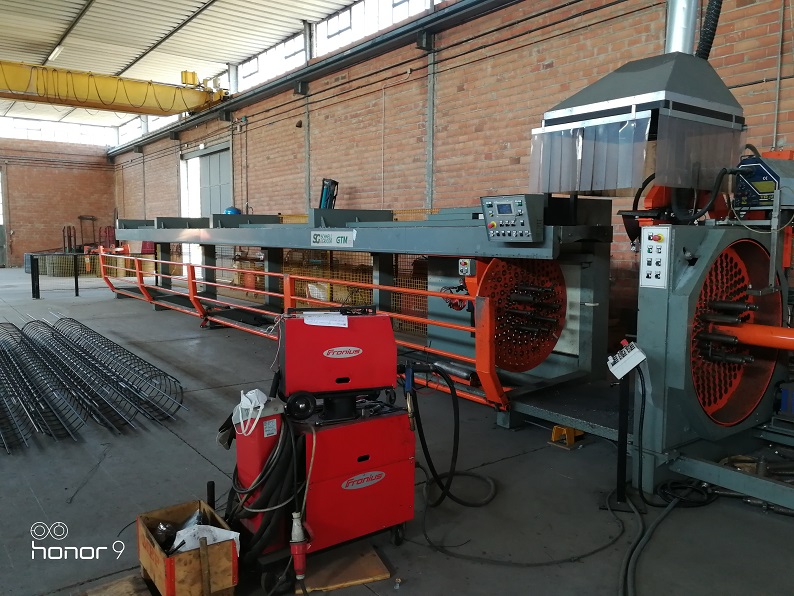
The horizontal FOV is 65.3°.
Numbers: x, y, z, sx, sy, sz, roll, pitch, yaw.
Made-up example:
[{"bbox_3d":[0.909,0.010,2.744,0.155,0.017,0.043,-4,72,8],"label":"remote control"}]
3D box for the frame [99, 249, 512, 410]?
[{"bbox_3d":[-3.132,-0.074,10.108,0.440,1.030,12.900,-5,8,-37],"label":"frame"}]

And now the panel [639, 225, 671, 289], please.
[{"bbox_3d":[1.593,-0.252,3.790,0.060,0.385,0.190,-5,8,-37],"label":"panel"}]

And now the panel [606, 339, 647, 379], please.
[{"bbox_3d":[1.381,0.375,3.728,0.082,0.199,0.094,41,22,-13],"label":"panel"}]

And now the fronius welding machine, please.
[{"bbox_3d":[-0.391,0.685,3.168,0.880,1.280,0.470,-4,7,-34],"label":"fronius welding machine"}]

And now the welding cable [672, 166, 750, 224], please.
[{"bbox_3d":[2.188,-0.725,4.423,0.250,0.420,0.550,-5,8,-37],"label":"welding cable"}]

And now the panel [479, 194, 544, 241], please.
[{"bbox_3d":[0.913,-0.630,4.932,0.210,0.360,0.465,-5,8,-37],"label":"panel"}]

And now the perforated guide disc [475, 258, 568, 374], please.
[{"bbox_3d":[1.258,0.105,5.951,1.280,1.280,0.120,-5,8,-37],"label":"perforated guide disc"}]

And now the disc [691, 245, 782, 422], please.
[{"bbox_3d":[2.386,0.250,4.517,1.370,1.370,0.260,-5,8,-37],"label":"disc"}]

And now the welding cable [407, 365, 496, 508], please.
[{"bbox_3d":[0.279,0.789,3.792,0.760,0.940,0.500,-4,7,-34],"label":"welding cable"}]

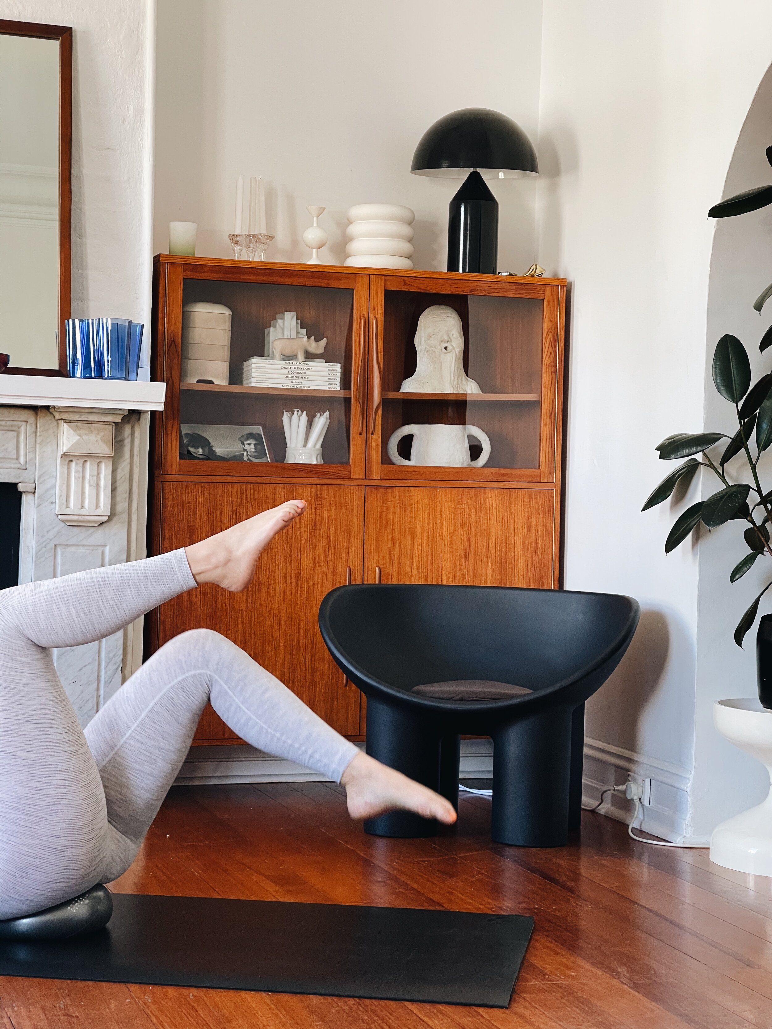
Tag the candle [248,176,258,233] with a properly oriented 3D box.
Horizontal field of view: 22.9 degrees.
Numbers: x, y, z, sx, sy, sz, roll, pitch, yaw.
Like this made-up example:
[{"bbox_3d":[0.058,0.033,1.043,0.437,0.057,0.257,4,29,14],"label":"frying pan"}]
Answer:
[{"bbox_3d":[-0.379,-0.879,5.420,0.023,0.168,0.023,1,1,-18],"label":"candle"}]

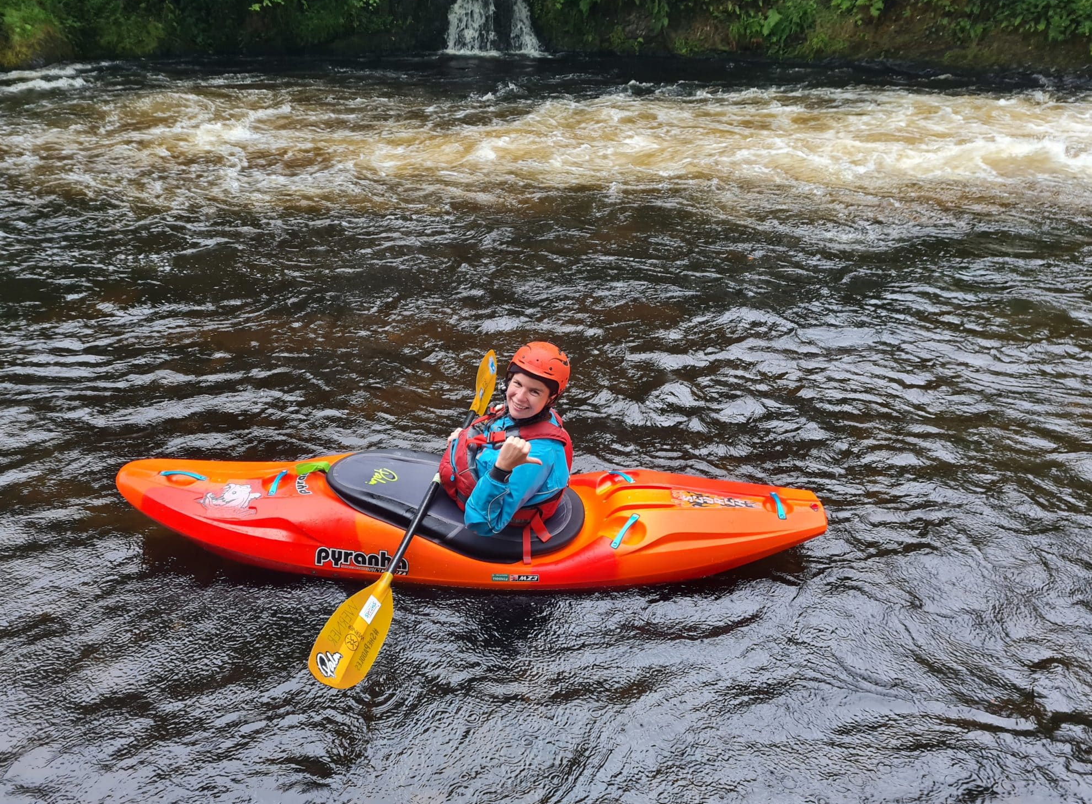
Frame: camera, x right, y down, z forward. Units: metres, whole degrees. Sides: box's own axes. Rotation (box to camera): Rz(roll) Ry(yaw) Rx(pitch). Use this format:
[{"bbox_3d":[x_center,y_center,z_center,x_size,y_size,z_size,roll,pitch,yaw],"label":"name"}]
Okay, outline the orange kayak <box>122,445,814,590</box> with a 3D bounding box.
[{"bbox_3d":[-0.295,0.447,3.160,2.700,0.390,0.655,1,28,2],"label":"orange kayak"}]

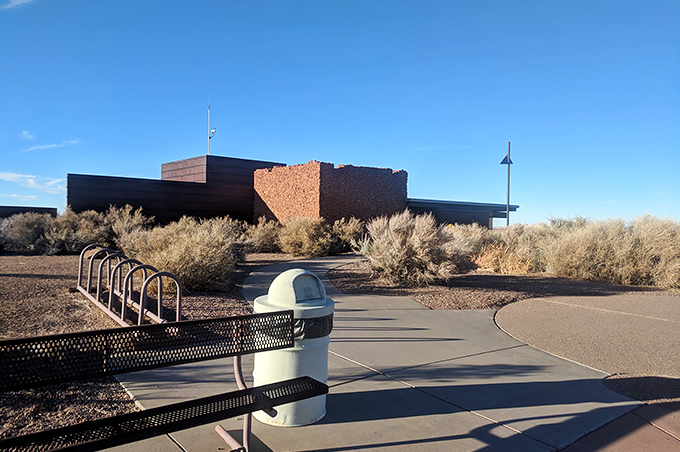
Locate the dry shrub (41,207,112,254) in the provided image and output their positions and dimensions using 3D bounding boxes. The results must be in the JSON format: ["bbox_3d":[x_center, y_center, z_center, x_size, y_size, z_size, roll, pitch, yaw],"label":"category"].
[{"bbox_3d":[-8.037,0.129,15.607,1.933,1.390,1.600,1,0,-27],"label":"dry shrub"}]

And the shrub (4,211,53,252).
[{"bbox_3d":[-9.105,0.185,14.927,1.266,1.217,1.400,1,0,-31],"label":"shrub"}]

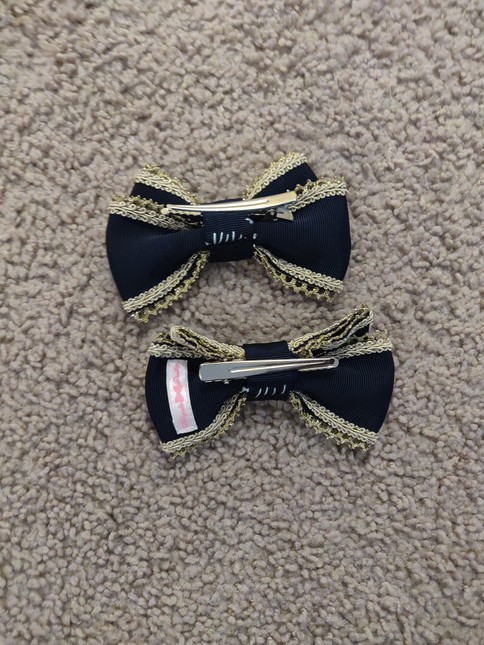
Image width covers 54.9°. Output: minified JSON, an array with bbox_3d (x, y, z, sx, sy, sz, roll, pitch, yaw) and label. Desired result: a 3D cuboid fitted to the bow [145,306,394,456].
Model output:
[{"bbox_3d":[0.011,0.025,0.205,0.104,0.035,0.060,-2,86,0],"label":"bow"}]

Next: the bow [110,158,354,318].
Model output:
[{"bbox_3d":[-0.006,-0.036,0.209,0.104,0.035,0.063,-5,86,0],"label":"bow"}]

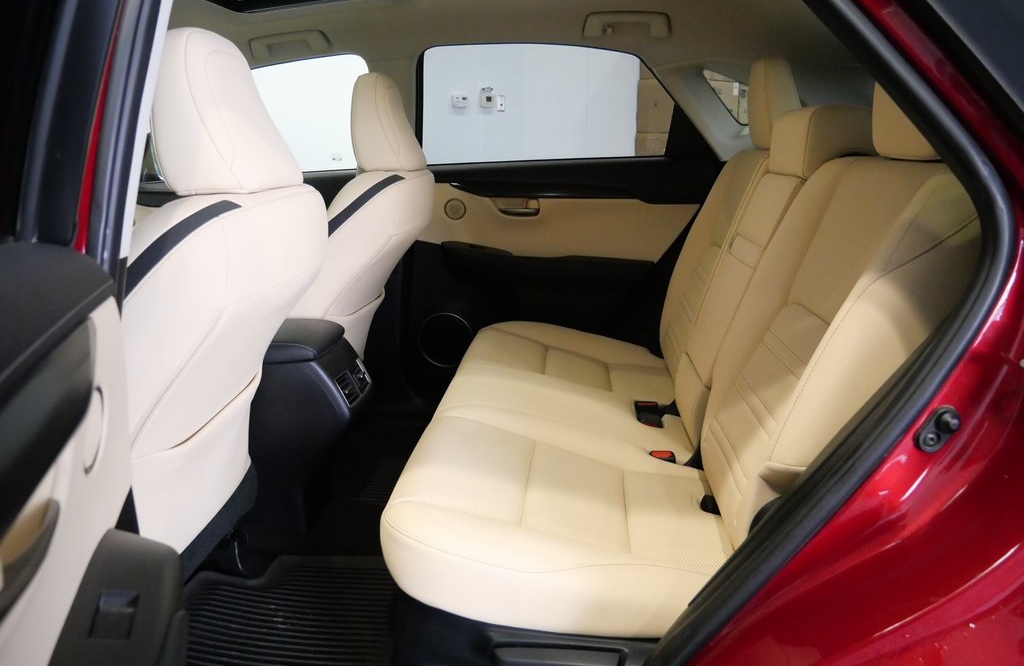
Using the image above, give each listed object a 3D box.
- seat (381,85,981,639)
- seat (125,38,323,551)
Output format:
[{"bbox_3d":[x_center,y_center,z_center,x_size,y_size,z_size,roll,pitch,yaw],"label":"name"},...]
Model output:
[{"bbox_3d":[0.258,-0.146,1.370,0.830,0.800,1.270,1,15,5],"label":"seat"},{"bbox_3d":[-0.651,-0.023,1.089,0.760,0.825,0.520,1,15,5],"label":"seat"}]

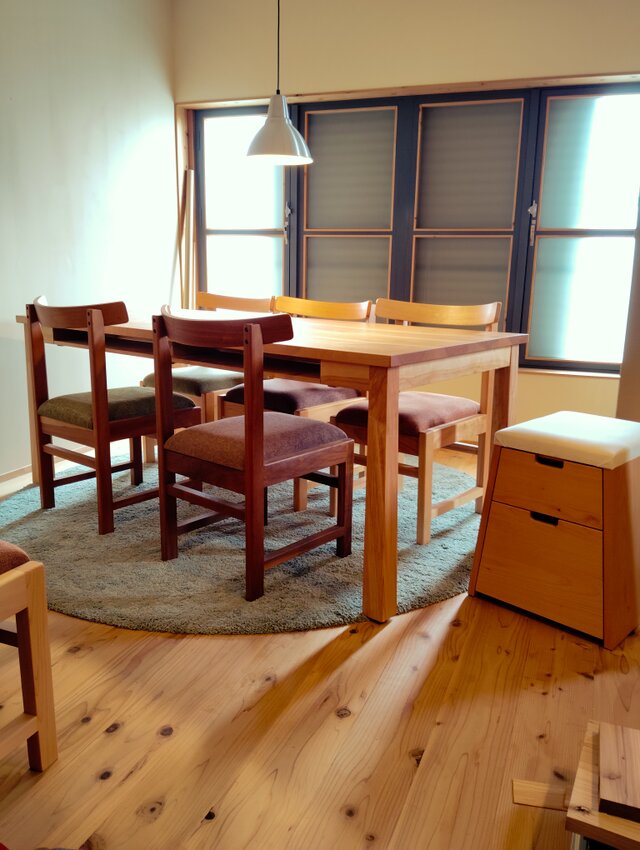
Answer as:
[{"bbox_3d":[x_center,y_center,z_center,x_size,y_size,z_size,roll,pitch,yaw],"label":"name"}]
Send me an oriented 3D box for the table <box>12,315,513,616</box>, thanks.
[{"bbox_3d":[-0.270,-0.023,2.624,1.809,0.715,0.831,11,16,38],"label":"table"}]

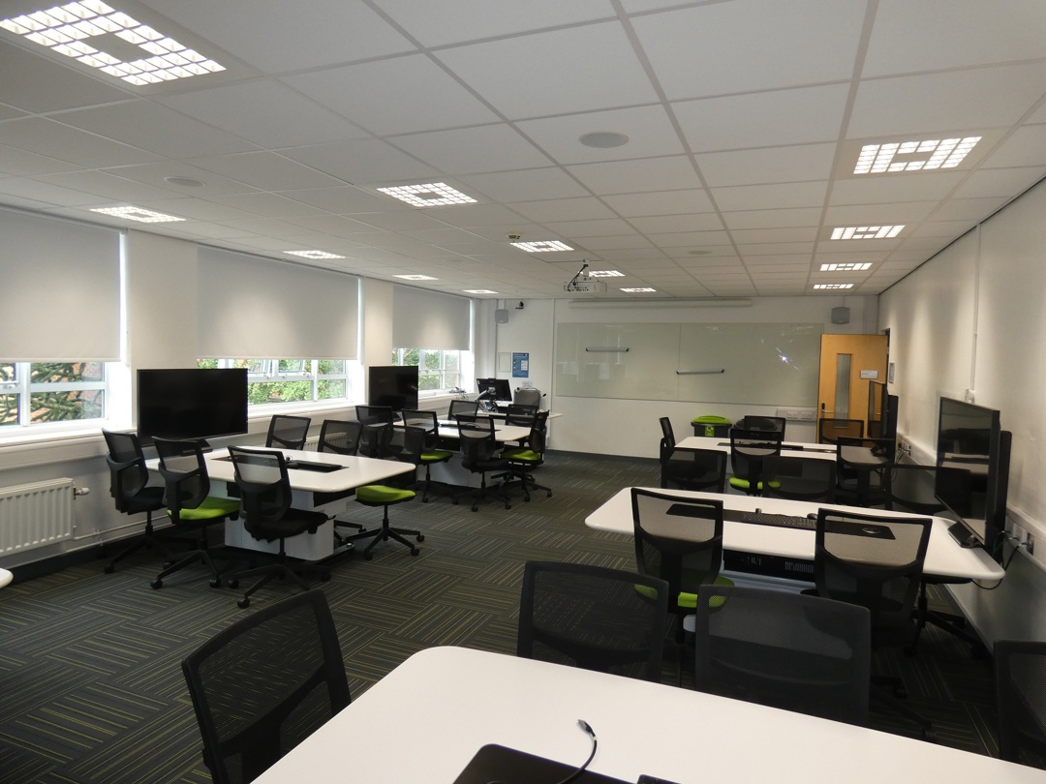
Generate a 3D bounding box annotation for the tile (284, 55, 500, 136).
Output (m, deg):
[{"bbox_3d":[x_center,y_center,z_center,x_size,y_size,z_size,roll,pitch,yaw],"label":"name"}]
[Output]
[{"bbox_3d":[-0.448,-1.050,2.161,0.595,0.022,0.595,3,4,23],"label":"tile"}]

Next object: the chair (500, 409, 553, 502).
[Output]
[{"bbox_3d":[0.023,0.757,7.344,0.640,1.020,0.620,3,4,21],"label":"chair"}]

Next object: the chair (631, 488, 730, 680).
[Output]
[{"bbox_3d":[0.899,1.055,3.396,0.620,1.050,0.630,3,4,22],"label":"chair"}]

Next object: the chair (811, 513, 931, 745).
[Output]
[{"bbox_3d":[1.617,1.029,2.890,0.630,1.000,0.630,3,4,23],"label":"chair"}]

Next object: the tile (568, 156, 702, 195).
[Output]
[{"bbox_3d":[0.586,-1.102,3.088,0.590,0.020,0.590,3,4,22],"label":"tile"}]

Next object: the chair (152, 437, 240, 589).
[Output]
[{"bbox_3d":[-2.322,0.833,4.384,0.630,1.000,0.630,3,4,26],"label":"chair"}]

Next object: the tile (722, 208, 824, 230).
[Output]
[{"bbox_3d":[1.609,-1.116,3.898,0.600,0.020,0.600,4,5,24],"label":"tile"}]

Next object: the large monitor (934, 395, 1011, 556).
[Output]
[{"bbox_3d":[2.503,0.394,3.410,0.080,0.640,1.030,4,5,23],"label":"large monitor"}]

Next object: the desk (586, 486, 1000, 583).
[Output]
[{"bbox_3d":[1.578,1.196,3.859,2.140,0.740,1.160,3,4,22],"label":"desk"}]

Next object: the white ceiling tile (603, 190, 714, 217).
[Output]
[{"bbox_3d":[0.811,-1.116,3.579,0.595,0.022,0.595,3,4,23],"label":"white ceiling tile"}]

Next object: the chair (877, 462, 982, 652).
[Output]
[{"bbox_3d":[2.555,1.039,3.797,0.620,1.030,0.650,3,4,15],"label":"chair"}]

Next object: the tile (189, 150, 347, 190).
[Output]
[{"bbox_3d":[-1.316,-1.149,3.151,0.600,0.025,0.600,4,5,23],"label":"tile"}]

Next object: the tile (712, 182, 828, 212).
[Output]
[{"bbox_3d":[1.362,-1.083,3.345,0.595,0.022,0.595,3,4,23],"label":"tile"}]

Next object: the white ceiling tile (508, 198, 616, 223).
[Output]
[{"bbox_3d":[0.259,-1.149,3.813,0.595,0.022,0.595,3,4,23],"label":"white ceiling tile"}]

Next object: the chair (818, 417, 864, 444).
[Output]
[{"bbox_3d":[3.742,0.875,7.117,0.620,1.050,0.630,3,4,22],"label":"chair"}]

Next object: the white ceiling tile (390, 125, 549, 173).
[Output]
[{"bbox_3d":[-0.217,-1.086,2.706,0.600,0.025,0.600,4,5,23],"label":"white ceiling tile"}]

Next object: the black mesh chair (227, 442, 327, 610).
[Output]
[{"bbox_3d":[-1.737,0.919,4.344,0.620,1.020,0.640,3,4,20],"label":"black mesh chair"}]

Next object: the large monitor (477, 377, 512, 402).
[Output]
[{"bbox_3d":[-0.443,-0.027,9.500,0.555,0.345,0.060,1,22,27],"label":"large monitor"}]

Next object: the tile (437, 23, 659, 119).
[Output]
[{"bbox_3d":[0.104,-1.017,1.927,0.595,0.022,0.595,3,4,23],"label":"tile"}]

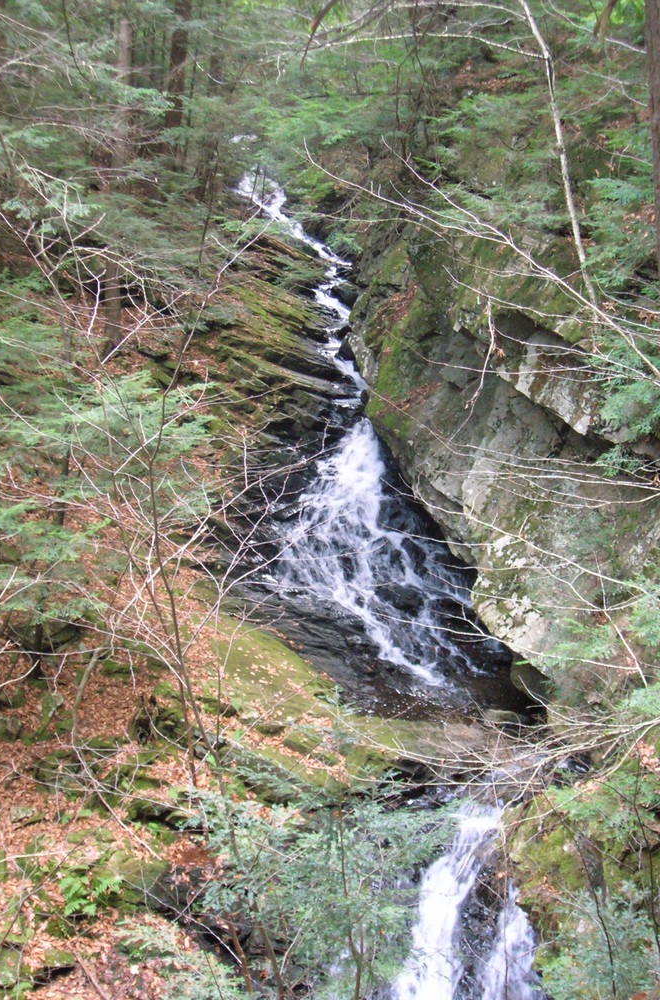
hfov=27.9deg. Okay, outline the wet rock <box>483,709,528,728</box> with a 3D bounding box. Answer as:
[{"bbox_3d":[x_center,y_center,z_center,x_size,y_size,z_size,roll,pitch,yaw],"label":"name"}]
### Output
[{"bbox_3d":[1.851,2.304,14.000,0.480,0.170,0.320,0,6,0],"label":"wet rock"}]

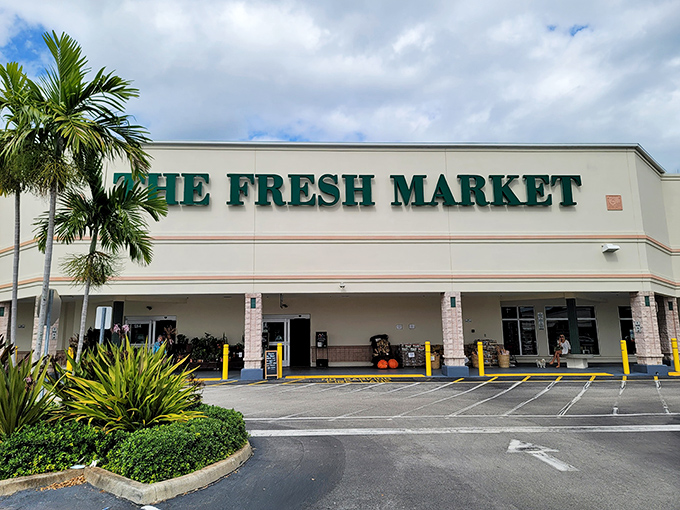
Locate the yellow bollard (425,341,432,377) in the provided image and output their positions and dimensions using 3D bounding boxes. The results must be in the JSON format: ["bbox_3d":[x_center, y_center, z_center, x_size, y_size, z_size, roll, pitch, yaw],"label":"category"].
[{"bbox_3d":[3.214,3.771,17.813,0.185,1.211,0.185,0,-10,-2],"label":"yellow bollard"}]

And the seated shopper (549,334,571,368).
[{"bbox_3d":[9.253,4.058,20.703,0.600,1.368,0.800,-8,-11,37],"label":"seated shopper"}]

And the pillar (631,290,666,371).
[{"bbox_3d":[11.420,2.899,18.291,0.720,3.045,0.720,0,-10,-2],"label":"pillar"}]

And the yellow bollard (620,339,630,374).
[{"bbox_3d":[10.526,3.764,18.095,0.185,1.224,0.185,0,-10,-2],"label":"yellow bollard"}]

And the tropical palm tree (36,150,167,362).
[{"bbox_3d":[-4.957,0.496,10.056,2.600,5.527,2.600,0,-9,-3],"label":"tropical palm tree"}]

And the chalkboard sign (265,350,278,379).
[{"bbox_3d":[-2.407,3.890,17.367,0.460,0.960,0.470,0,-9,-3],"label":"chalkboard sign"}]

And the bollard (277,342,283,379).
[{"bbox_3d":[-2.140,3.797,17.603,0.185,1.217,0.185,0,-10,-2],"label":"bollard"}]

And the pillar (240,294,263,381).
[{"bbox_3d":[-3.099,2.929,17.728,0.720,3.030,0.720,0,-10,-2],"label":"pillar"}]

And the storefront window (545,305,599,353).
[{"bbox_3d":[10.912,3.545,23.026,2.426,2.289,0.120,0,-9,-3],"label":"storefront window"}]

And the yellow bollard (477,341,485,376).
[{"bbox_3d":[5.042,3.725,17.592,0.172,1.185,0.172,0,-9,-3],"label":"yellow bollard"}]

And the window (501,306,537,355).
[{"bbox_3d":[8.417,3.529,22.919,1.567,2.279,0.120,0,-9,-3],"label":"window"}]

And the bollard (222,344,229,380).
[{"bbox_3d":[-4.067,3.823,17.524,0.185,1.225,0.185,0,-10,-2],"label":"bollard"}]

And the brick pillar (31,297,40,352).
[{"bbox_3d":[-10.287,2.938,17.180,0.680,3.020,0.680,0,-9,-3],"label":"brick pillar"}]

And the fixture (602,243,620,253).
[{"bbox_3d":[10.123,-0.282,18.300,0.430,0.270,0.420,0,-10,-2],"label":"fixture"}]

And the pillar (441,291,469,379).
[{"bbox_3d":[4.181,2.887,18.015,0.720,3.026,0.720,0,-10,-2],"label":"pillar"}]

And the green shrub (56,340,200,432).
[{"bbox_3d":[-2.779,1.755,6.387,1.900,1.320,1.750,0,-10,-2],"label":"green shrub"}]

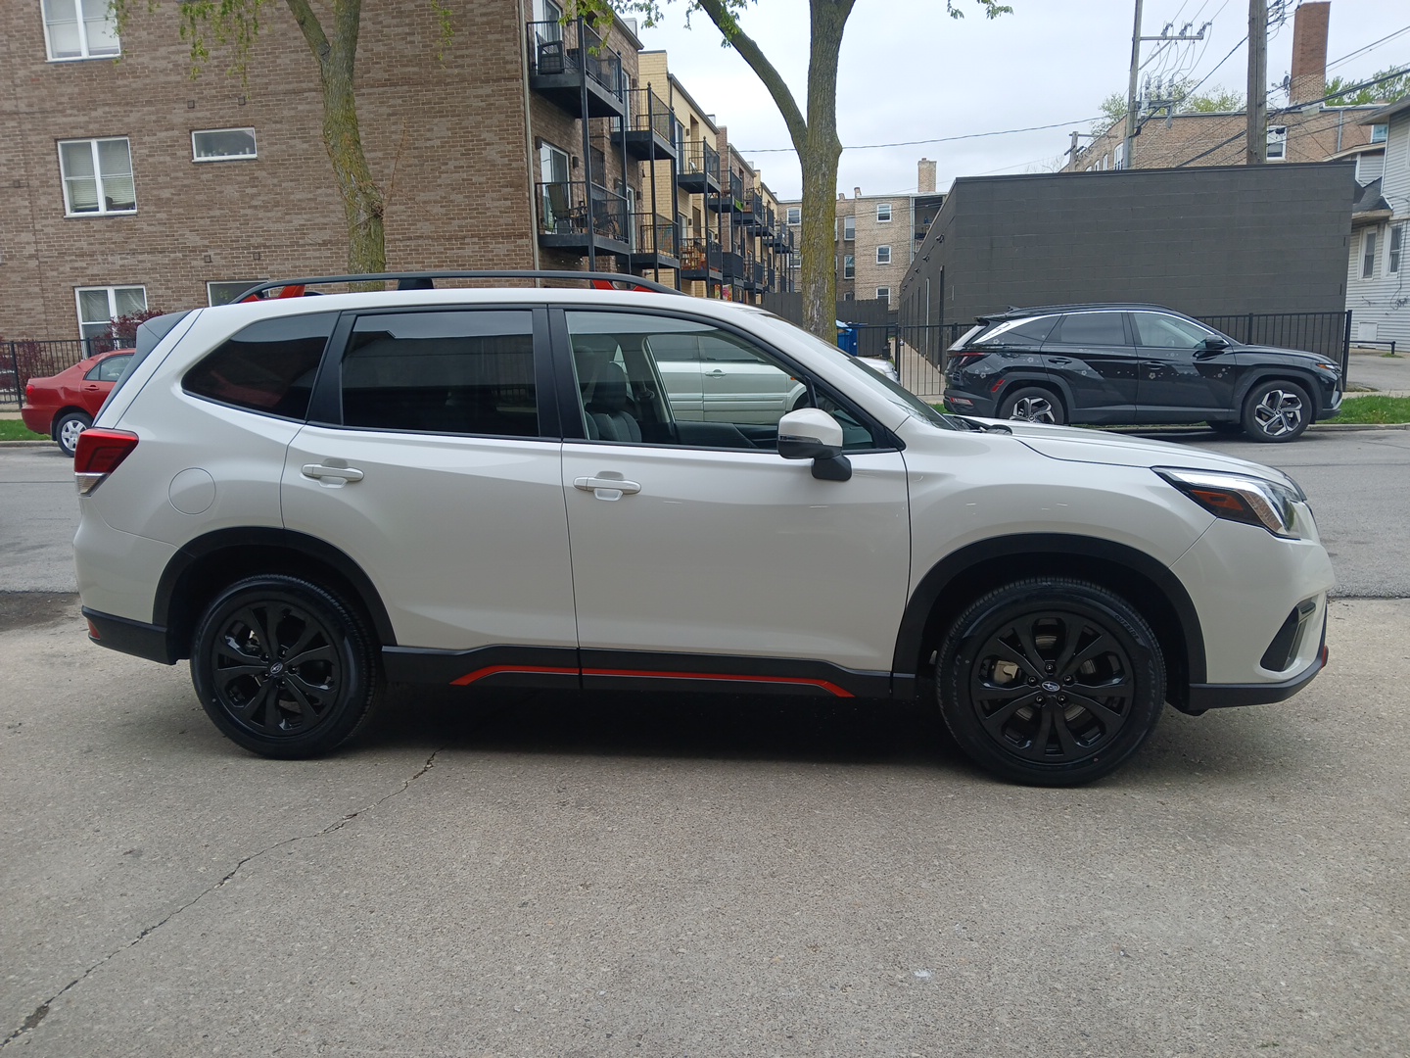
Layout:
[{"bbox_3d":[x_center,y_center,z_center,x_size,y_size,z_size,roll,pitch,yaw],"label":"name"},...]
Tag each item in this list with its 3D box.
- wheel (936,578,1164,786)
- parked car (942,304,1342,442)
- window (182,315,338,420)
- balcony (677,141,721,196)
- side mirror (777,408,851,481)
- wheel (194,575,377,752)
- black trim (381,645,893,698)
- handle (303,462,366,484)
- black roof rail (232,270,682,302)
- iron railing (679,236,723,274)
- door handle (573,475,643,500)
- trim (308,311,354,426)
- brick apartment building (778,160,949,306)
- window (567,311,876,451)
[{"bbox_3d":[1.119,0.480,3.467,0.700,0.700,0.225,0,10,9],"label":"wheel"},{"bbox_3d":[5.170,-1.920,12.990,4.630,1.675,1.880,-1,10,5],"label":"parked car"},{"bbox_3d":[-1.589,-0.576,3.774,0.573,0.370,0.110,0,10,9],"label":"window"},{"bbox_3d":[-0.195,-13.826,40.873,1.109,1.567,3.697,0,11,9],"label":"balcony"},{"bbox_3d":[0.342,-0.265,3.295,0.215,0.230,0.190,0,11,9],"label":"side mirror"},{"bbox_3d":[-1.517,0.478,3.890,0.700,0.700,0.225,0,10,9],"label":"wheel"},{"bbox_3d":[-0.257,0.469,3.599,1.775,0.148,0.075,0,11,9],"label":"black trim"},{"bbox_3d":[-1.275,-0.191,3.637,0.230,0.052,0.055,0,10,9],"label":"handle"},{"bbox_3d":[-0.916,-0.855,3.775,1.730,0.122,0.070,0,10,9],"label":"black roof rail"},{"bbox_3d":[-0.095,-10.445,41.506,1.109,1.497,3.697,0,11,9],"label":"iron railing"},{"bbox_3d":[-0.315,-0.135,3.468,0.230,0.065,0.050,0,11,9],"label":"door handle"},{"bbox_3d":[-1.296,-0.557,3.671,0.155,0.390,0.090,0,11,9],"label":"trim"},{"bbox_3d":[12.803,-20.637,83.153,14.000,12.200,11.000,0,11,9],"label":"brick apartment building"},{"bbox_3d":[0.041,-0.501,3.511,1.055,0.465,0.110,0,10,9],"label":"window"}]

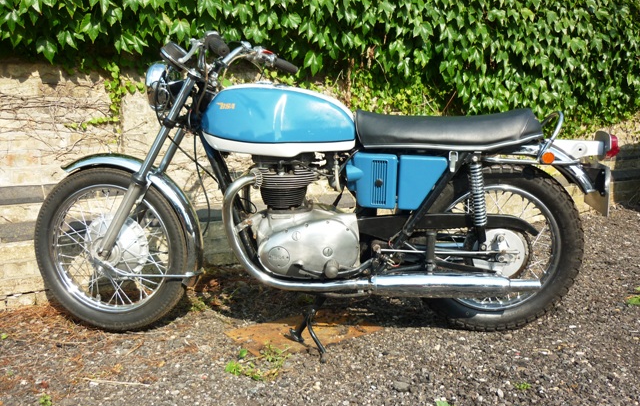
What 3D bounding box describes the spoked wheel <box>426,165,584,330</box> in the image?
[{"bbox_3d":[0.653,0.164,2.288,0.654,0.654,0.105,0,10,3],"label":"spoked wheel"}]

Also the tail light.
[{"bbox_3d":[1.057,-0.204,2.203,0.065,0.098,0.090,0,10,3],"label":"tail light"}]

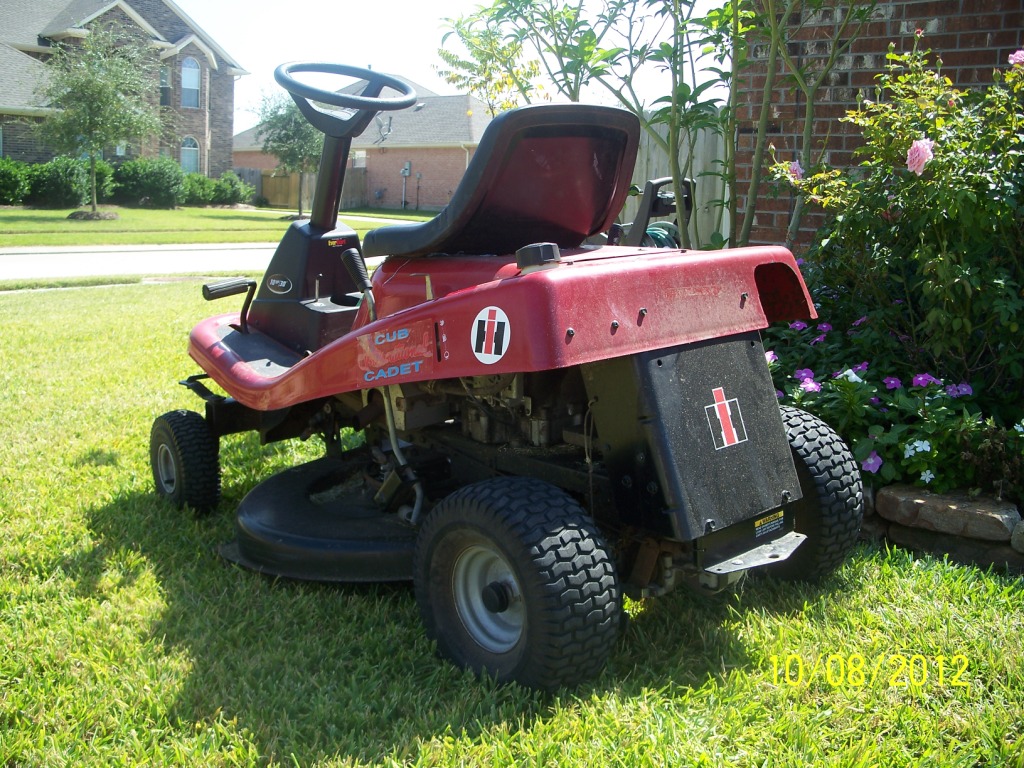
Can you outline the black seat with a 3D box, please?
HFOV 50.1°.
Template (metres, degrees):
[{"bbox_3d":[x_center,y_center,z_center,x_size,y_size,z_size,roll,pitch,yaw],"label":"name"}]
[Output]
[{"bbox_3d":[-0.025,-0.403,2.244,0.410,0.315,0.500,-11,16,-43],"label":"black seat"}]

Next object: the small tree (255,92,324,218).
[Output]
[{"bbox_3d":[-6.466,-6.933,33.156,2.423,3.678,2.423,1,11,0],"label":"small tree"}]

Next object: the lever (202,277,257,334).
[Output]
[{"bbox_3d":[-0.727,-0.196,2.746,0.155,0.150,0.080,-11,16,-43],"label":"lever"}]

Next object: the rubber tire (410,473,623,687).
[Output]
[{"bbox_3d":[0.004,0.341,1.803,0.165,0.374,0.374,-11,16,-43],"label":"rubber tire"}]

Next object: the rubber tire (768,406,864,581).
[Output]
[{"bbox_3d":[0.554,0.236,2.317,0.165,0.374,0.374,-11,16,-43],"label":"rubber tire"}]

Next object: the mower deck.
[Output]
[{"bbox_3d":[-0.274,0.262,2.602,0.860,0.150,0.780,-11,16,-43],"label":"mower deck"}]

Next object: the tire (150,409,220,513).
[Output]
[{"bbox_3d":[-0.812,0.203,2.718,0.100,0.279,0.279,-9,14,-36],"label":"tire"}]

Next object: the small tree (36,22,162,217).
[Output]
[{"bbox_3d":[-12.063,-7.556,31.504,3.684,5.296,3.684,1,11,0],"label":"small tree"}]

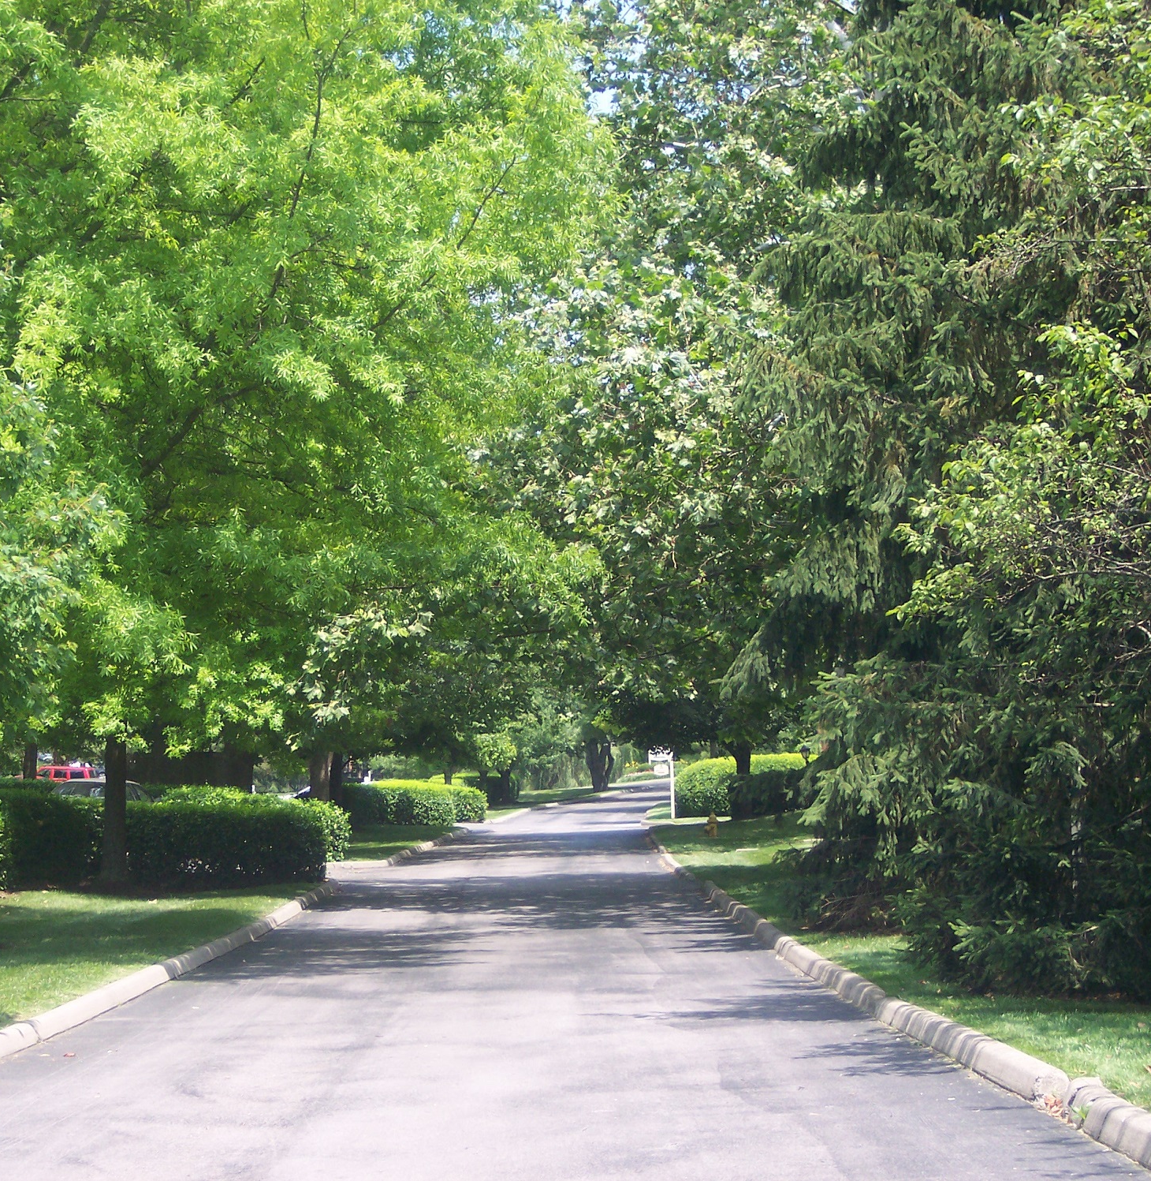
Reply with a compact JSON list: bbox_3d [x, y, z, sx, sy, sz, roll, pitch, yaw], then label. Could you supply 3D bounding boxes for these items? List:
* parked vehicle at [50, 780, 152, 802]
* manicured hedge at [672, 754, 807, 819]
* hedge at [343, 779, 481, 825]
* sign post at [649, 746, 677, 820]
[{"bbox_3d":[-12.950,5.900,79.000,4.650,1.430,1.780,0,-4,0],"label":"parked vehicle"},{"bbox_3d":[6.150,6.910,101.300,5.300,2.200,2.100,0,-4,0],"label":"manicured hedge"},{"bbox_3d":[-5.690,7.300,98.500,5.100,1.500,2.400,0,-4,0],"label":"hedge"},{"bbox_3d":[3.000,6.660,99.000,0.960,2.490,0.140,0,-4,0],"label":"sign post"}]

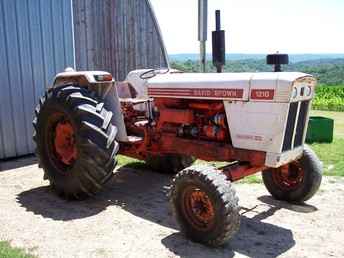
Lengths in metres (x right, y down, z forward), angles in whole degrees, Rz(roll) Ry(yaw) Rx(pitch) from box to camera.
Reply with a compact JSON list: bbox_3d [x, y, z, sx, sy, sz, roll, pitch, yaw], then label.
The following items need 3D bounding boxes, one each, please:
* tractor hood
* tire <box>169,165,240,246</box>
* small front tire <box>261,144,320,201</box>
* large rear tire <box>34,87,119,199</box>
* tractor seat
[{"bbox_3d":[0.568,-0.492,4.526,1.975,0.310,0.520,5,9,43],"label":"tractor hood"},{"bbox_3d":[0.295,0.729,3.693,0.215,0.755,0.755,-7,10,-43],"label":"tire"},{"bbox_3d":[1.535,0.539,5.014,0.205,0.765,0.765,-7,10,-43],"label":"small front tire"},{"bbox_3d":[-1.353,0.168,5.315,1.531,1.531,0.440,5,9,43],"label":"large rear tire"},{"bbox_3d":[-0.774,-0.527,5.780,0.450,0.410,0.480,5,9,43],"label":"tractor seat"}]

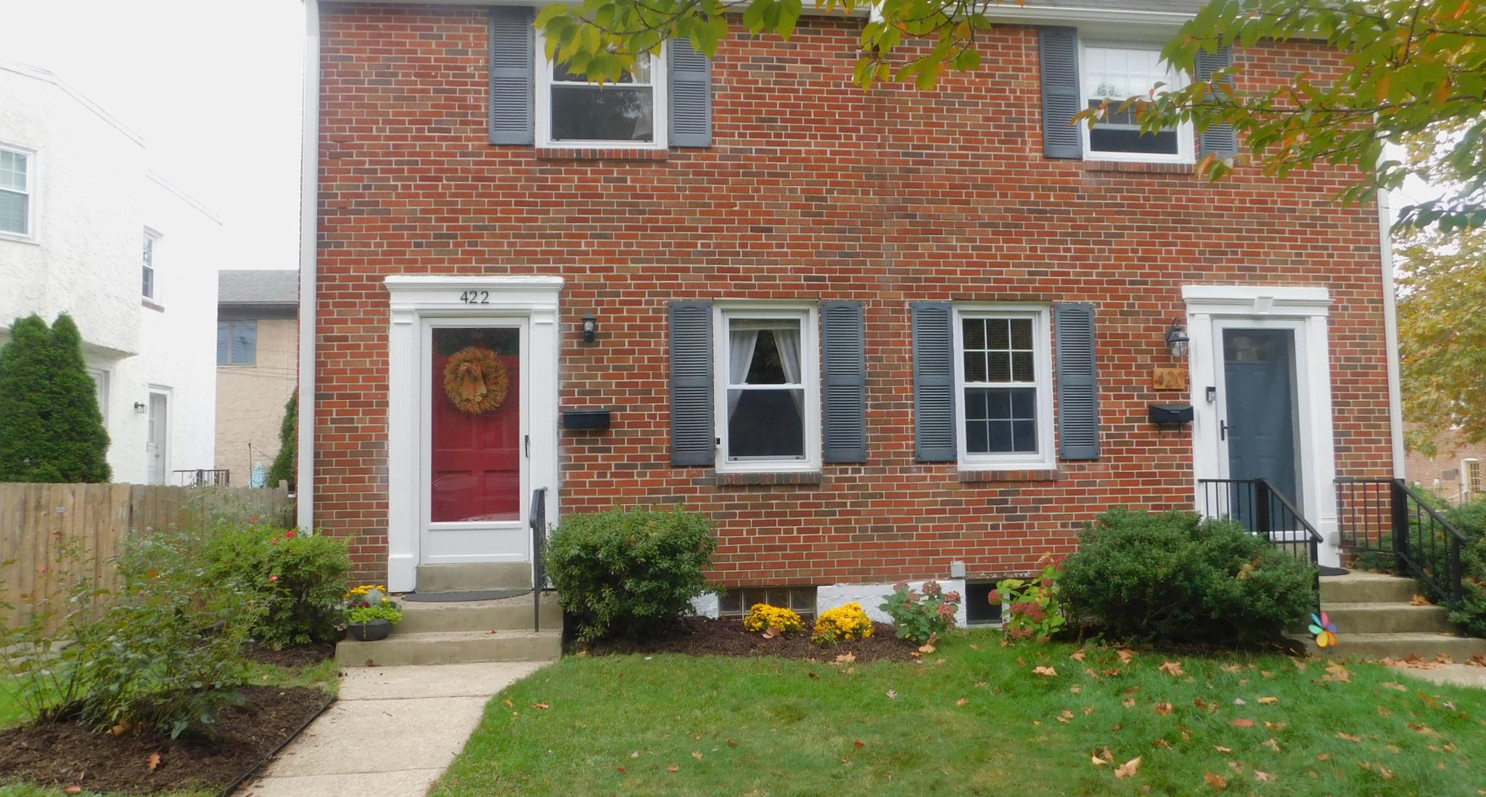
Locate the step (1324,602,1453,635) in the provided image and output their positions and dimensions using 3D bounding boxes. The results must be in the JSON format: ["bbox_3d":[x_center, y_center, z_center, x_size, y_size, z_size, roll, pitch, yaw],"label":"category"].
[{"bbox_3d":[4.805,1.734,7.804,1.420,0.180,0.340,0,-4,-7],"label":"step"}]

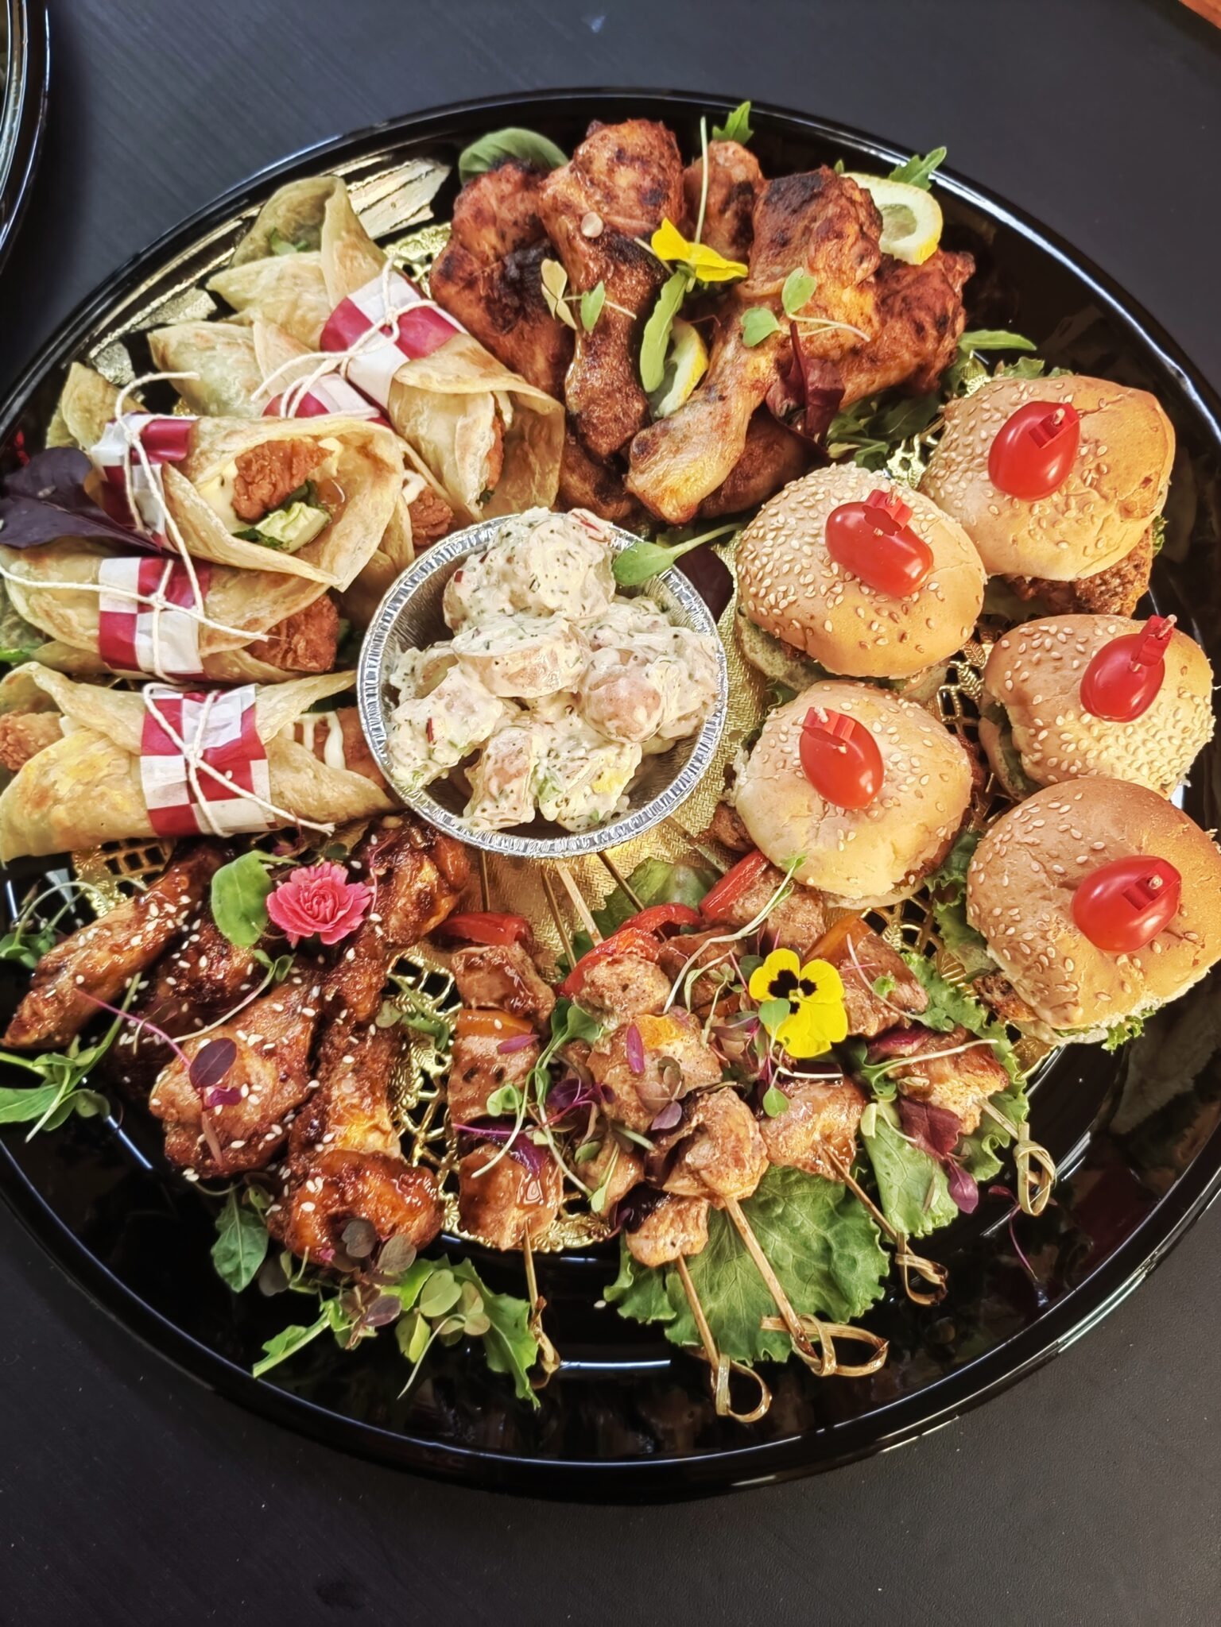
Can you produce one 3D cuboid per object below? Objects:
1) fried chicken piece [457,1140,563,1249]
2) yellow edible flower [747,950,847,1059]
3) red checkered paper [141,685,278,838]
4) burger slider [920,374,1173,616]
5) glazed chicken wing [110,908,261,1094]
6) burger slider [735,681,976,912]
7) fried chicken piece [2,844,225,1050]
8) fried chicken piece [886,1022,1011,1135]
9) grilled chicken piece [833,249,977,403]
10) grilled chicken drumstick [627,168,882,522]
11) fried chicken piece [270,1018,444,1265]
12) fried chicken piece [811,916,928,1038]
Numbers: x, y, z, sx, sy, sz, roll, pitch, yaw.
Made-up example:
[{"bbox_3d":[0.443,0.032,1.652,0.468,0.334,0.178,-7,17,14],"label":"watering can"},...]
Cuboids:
[{"bbox_3d":[-0.029,0.111,0.369,0.031,0.028,0.027,2,76,1],"label":"fried chicken piece"},{"bbox_3d":[0.049,0.049,0.330,0.025,0.010,0.029,2,75,0],"label":"yellow edible flower"},{"bbox_3d":[-0.124,-0.016,0.394,0.034,0.039,0.046,-5,77,-2],"label":"red checkered paper"},{"bbox_3d":[0.143,-0.105,0.415,0.074,0.053,0.074,0,77,-1],"label":"burger slider"},{"bbox_3d":[-0.116,0.052,0.345,0.037,0.027,0.062,29,77,6],"label":"glazed chicken wing"},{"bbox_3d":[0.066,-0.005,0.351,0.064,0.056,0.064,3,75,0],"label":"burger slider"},{"bbox_3d":[-0.152,0.041,0.389,0.079,0.028,0.030,-41,81,-10],"label":"fried chicken piece"},{"bbox_3d":[0.101,0.079,0.380,0.035,0.025,0.032,30,78,5],"label":"fried chicken piece"},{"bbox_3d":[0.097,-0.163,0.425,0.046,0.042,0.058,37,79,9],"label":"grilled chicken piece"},{"bbox_3d":[0.047,-0.151,0.408,0.046,0.043,0.121,24,77,6],"label":"grilled chicken drumstick"},{"bbox_3d":[-0.074,0.095,0.371,0.043,0.036,0.071,15,77,2],"label":"fried chicken piece"},{"bbox_3d":[0.071,0.045,0.348,0.030,0.025,0.033,-30,78,-8],"label":"fried chicken piece"}]

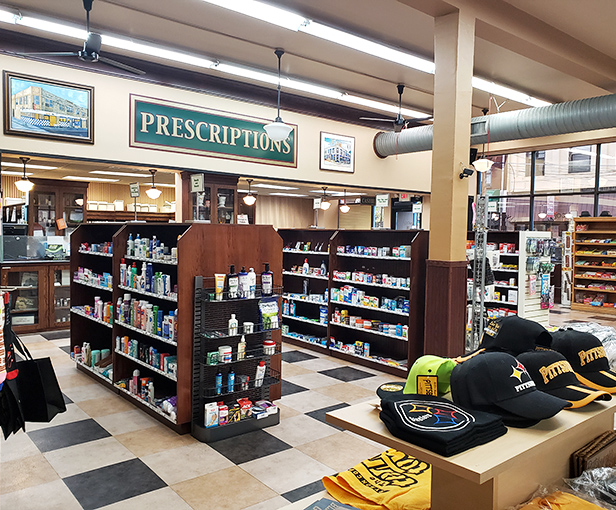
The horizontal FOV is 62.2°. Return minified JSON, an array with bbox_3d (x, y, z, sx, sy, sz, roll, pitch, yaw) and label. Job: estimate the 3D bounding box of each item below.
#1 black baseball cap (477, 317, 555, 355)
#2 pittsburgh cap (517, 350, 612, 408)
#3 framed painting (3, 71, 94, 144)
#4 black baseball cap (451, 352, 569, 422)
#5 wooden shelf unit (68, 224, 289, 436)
[{"bbox_3d":[0.636,0.256,1.643,0.175,0.125,0.250,-1,3,-40],"label":"black baseball cap"},{"bbox_3d":[0.680,0.332,1.410,0.265,0.130,0.180,3,3,36],"label":"pittsburgh cap"},{"bbox_3d":[-3.312,-1.879,6.603,1.074,0.781,0.050,-1,3,-40],"label":"framed painting"},{"bbox_3d":[0.474,0.294,1.212,0.265,0.130,0.180,3,3,34],"label":"black baseball cap"},{"bbox_3d":[-1.377,0.484,4.836,0.924,1.518,2.447,-1,3,-41],"label":"wooden shelf unit"}]

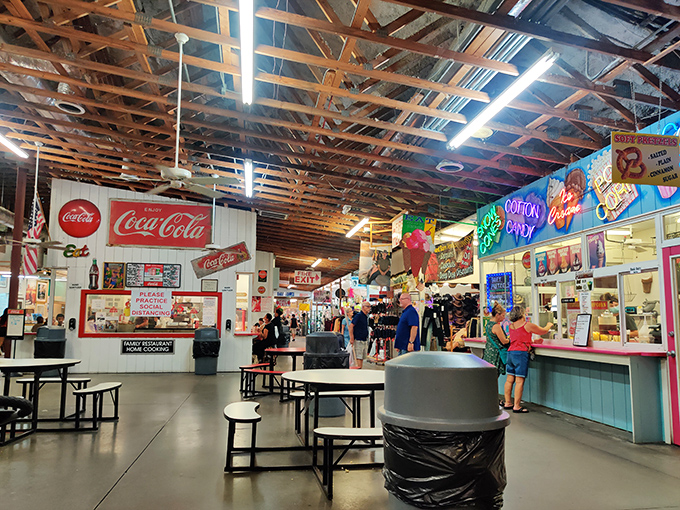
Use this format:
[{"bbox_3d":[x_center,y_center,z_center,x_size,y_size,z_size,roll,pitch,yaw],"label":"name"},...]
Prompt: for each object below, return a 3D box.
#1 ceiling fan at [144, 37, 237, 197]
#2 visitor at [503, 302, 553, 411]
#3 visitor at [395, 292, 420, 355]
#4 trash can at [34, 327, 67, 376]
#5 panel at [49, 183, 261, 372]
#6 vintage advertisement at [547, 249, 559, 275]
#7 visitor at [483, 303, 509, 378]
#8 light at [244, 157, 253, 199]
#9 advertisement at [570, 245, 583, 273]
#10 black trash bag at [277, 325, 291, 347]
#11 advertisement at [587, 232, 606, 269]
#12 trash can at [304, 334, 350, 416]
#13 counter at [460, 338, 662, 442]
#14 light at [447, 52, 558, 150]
[{"bbox_3d":[-1.674,-1.534,5.555,1.340,1.690,1.340,2,-7,-13],"label":"ceiling fan"},{"bbox_3d":[2.773,1.529,7.990,0.600,1.520,0.500,6,-9,-37],"label":"visitor"},{"bbox_3d":[1.217,1.586,9.577,0.430,1.780,0.580,2,-7,-11],"label":"visitor"},{"bbox_3d":[-6.053,2.000,11.062,0.610,1.010,0.610,2,-7,-9],"label":"trash can"},{"bbox_3d":[-4.269,0.509,12.080,4.563,4.276,0.100,2,-7,-9],"label":"panel"},{"bbox_3d":[3.126,0.117,7.797,0.020,0.363,0.285,2,-7,-9],"label":"vintage advertisement"},{"bbox_3d":[2.428,1.537,8.307,0.360,1.580,0.460,5,-8,-32],"label":"visitor"},{"bbox_3d":[-1.507,-1.216,8.756,0.120,0.100,2.440,2,-7,-9],"label":"light"},{"bbox_3d":[3.221,0.044,7.224,0.020,0.358,0.255,2,-7,-9],"label":"advertisement"},{"bbox_3d":[-2.259,3.344,20.966,0.600,1.000,0.600,2,-7,-13],"label":"black trash bag"},{"bbox_3d":[3.294,-0.053,6.794,0.020,0.453,0.335,2,-7,-9],"label":"advertisement"},{"bbox_3d":[-0.159,1.563,7.029,0.590,1.060,0.590,1,-7,0],"label":"trash can"},{"bbox_3d":[2.889,1.765,7.732,0.390,0.930,4.370,2,-7,-9],"label":"counter"},{"bbox_3d":[1.612,-1.520,5.647,0.120,0.100,2.440,2,-7,-9],"label":"light"}]

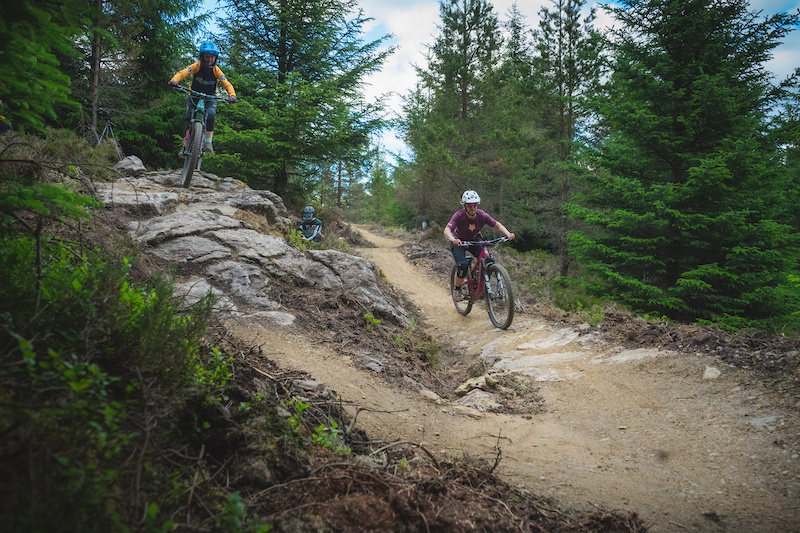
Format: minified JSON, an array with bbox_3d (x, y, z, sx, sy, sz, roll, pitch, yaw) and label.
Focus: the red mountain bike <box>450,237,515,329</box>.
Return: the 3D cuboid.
[{"bbox_3d":[0.975,0.165,7.590,0.780,1.070,1.920,-4,4,-15],"label":"red mountain bike"}]

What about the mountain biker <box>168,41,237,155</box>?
[{"bbox_3d":[-2.300,-1.940,7.280,0.780,1.340,0.780,1,-2,-14],"label":"mountain biker"}]

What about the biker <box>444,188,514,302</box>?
[{"bbox_3d":[0.900,-0.250,7.680,0.820,1.360,0.820,1,-2,-12],"label":"biker"}]

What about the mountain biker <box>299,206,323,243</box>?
[{"bbox_3d":[-1.770,-0.660,12.400,0.580,1.100,0.700,0,-2,14],"label":"mountain biker"}]

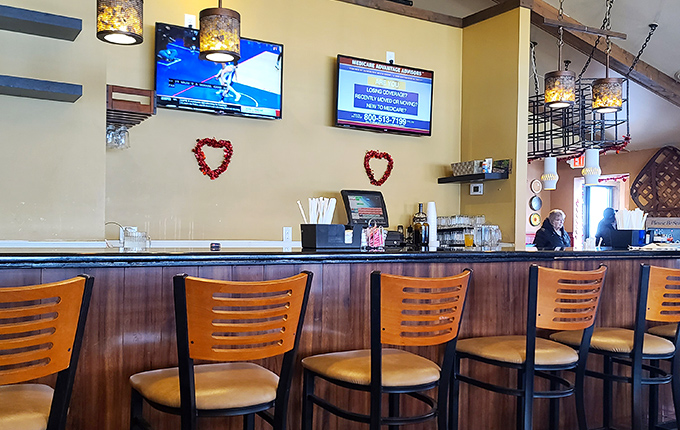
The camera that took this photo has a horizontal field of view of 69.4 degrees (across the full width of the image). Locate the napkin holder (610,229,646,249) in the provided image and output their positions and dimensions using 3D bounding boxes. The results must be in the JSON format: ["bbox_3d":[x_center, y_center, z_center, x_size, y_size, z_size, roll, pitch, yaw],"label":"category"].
[{"bbox_3d":[1.895,0.157,3.215,0.165,0.108,0.140,2,-1,-28],"label":"napkin holder"}]

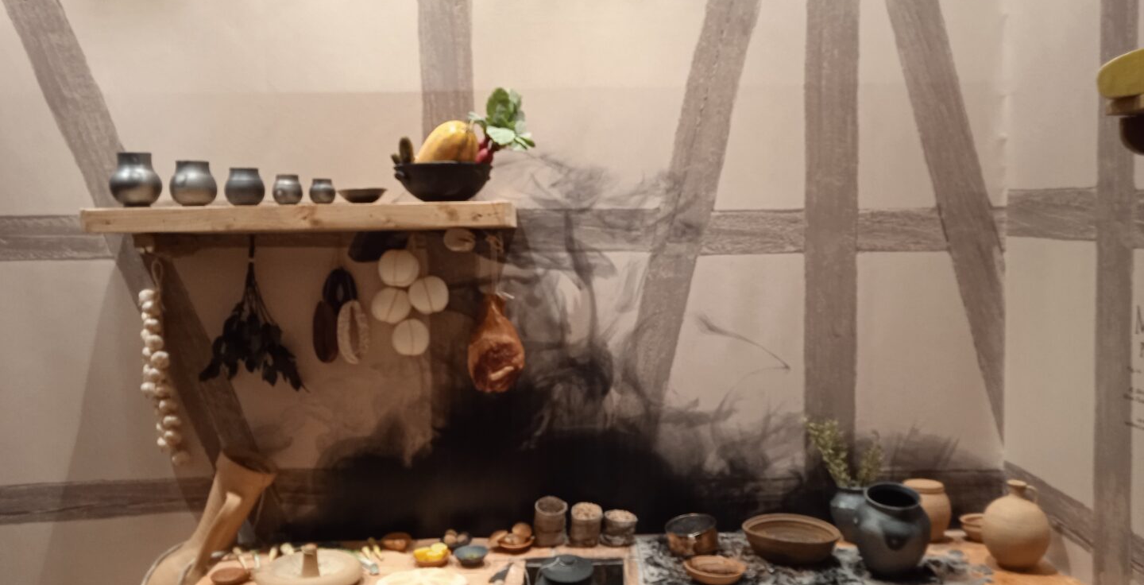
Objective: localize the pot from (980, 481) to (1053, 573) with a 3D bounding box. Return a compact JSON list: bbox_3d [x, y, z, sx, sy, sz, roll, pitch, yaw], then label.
[{"bbox_3d":[1.286,0.667,2.678,0.180,0.240,0.180,-1,5,0],"label":"pot"}]

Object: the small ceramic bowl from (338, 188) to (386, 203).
[{"bbox_3d":[-0.554,-0.254,2.445,0.131,0.041,0.131,-1,5,0],"label":"small ceramic bowl"}]

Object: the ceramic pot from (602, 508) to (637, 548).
[{"bbox_3d":[0.150,0.743,2.919,0.113,0.082,0.113,-1,5,0],"label":"ceramic pot"}]

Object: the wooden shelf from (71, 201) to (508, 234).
[{"bbox_3d":[-0.692,-0.198,2.472,1.073,0.060,0.290,-1,5,1],"label":"wooden shelf"}]

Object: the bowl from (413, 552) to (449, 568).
[{"bbox_3d":[-0.374,0.710,2.467,0.097,0.031,0.097,-1,5,0],"label":"bowl"}]

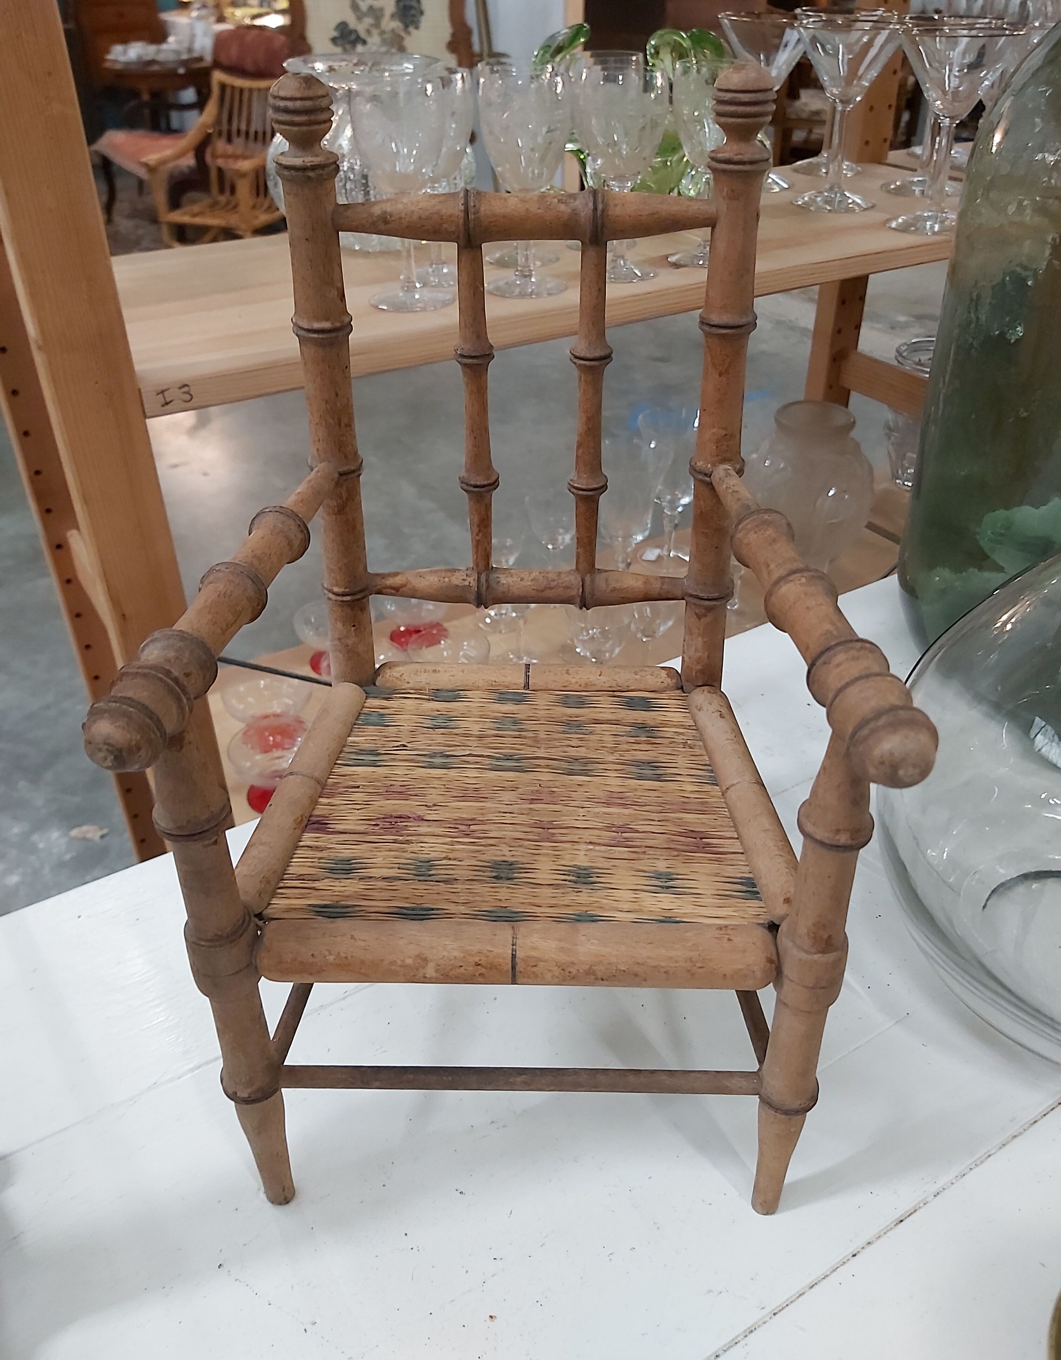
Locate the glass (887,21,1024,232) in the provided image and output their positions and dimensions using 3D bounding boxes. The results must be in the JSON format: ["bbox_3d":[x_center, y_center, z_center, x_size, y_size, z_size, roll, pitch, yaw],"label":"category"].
[{"bbox_3d":[0.315,-0.415,0.805,0.088,0.133,0.088,-1,34,0],"label":"glass"}]

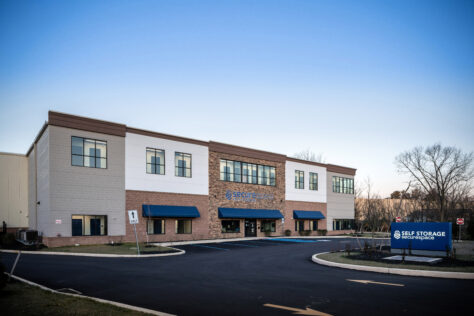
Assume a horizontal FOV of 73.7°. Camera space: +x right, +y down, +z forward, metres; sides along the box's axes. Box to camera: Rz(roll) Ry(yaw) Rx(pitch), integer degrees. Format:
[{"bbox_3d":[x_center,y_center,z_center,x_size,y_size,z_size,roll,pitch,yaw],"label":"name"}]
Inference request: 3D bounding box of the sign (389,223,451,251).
[{"bbox_3d":[10.550,4.460,18.200,3.000,1.500,0.550,-8,-11,43],"label":"sign"}]

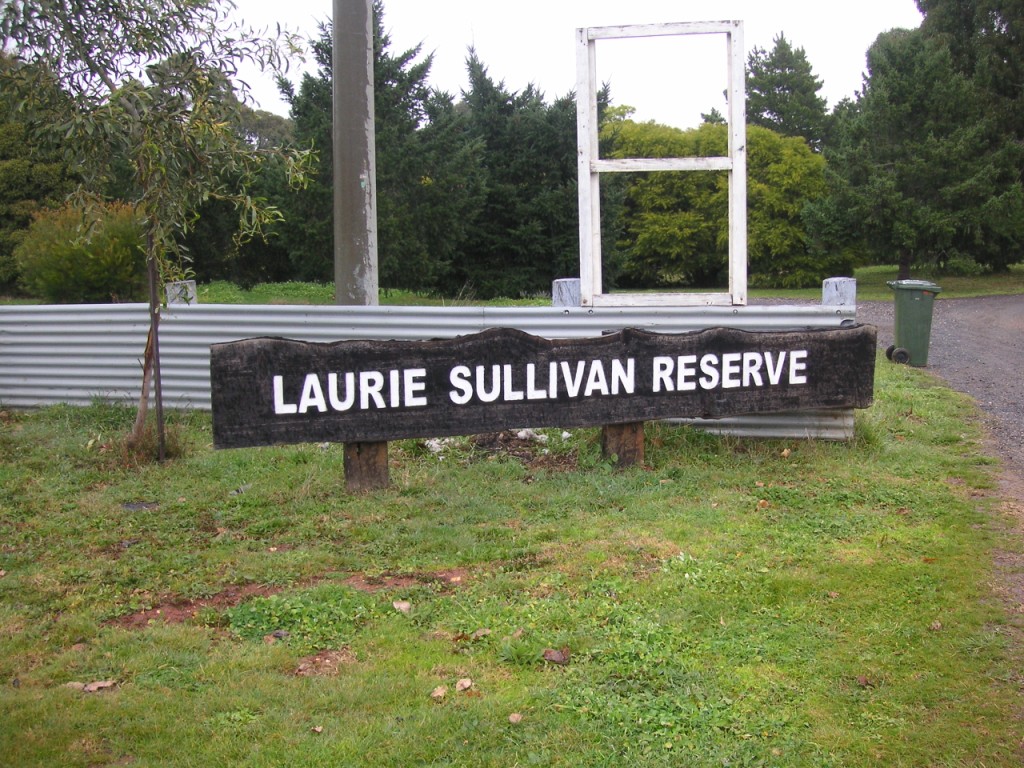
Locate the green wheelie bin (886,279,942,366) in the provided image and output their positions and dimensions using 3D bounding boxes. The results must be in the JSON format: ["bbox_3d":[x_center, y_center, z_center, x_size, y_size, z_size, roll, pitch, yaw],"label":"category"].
[{"bbox_3d":[4.622,-0.702,12.600,0.545,0.960,0.490,1,7,12],"label":"green wheelie bin"}]

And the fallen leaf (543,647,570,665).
[{"bbox_3d":[0.125,0.764,3.080,0.079,0.035,0.060,0,7,0],"label":"fallen leaf"}]

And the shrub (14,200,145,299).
[{"bbox_3d":[-7.885,-2.348,20.000,2.250,2.000,2.100,0,7,0],"label":"shrub"}]

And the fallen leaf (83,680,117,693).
[{"bbox_3d":[-1.093,0.801,2.900,0.085,0.025,0.055,0,7,0],"label":"fallen leaf"}]

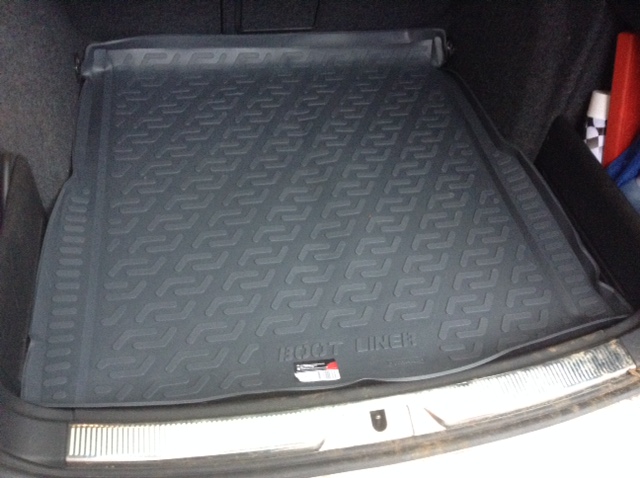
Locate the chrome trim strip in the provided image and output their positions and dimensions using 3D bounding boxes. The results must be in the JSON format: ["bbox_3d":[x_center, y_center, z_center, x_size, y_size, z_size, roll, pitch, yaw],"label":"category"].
[{"bbox_3d":[0.085,0.282,0.990,0.942,0.030,0.110,-6,48,-9],"label":"chrome trim strip"}]

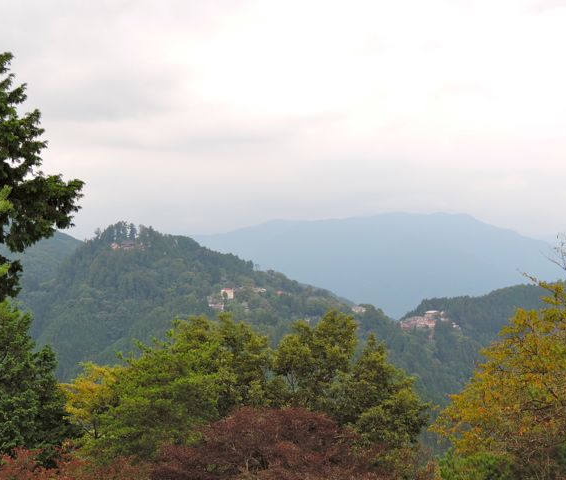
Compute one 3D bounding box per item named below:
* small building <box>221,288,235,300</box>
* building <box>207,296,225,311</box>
[{"bbox_3d":[-66.326,66.326,1350.000,15.000,14.000,11.000,0,-1,10],"label":"small building"},{"bbox_3d":[-80.030,76.420,1335.000,20.000,15.000,13.000,0,-1,5],"label":"building"}]

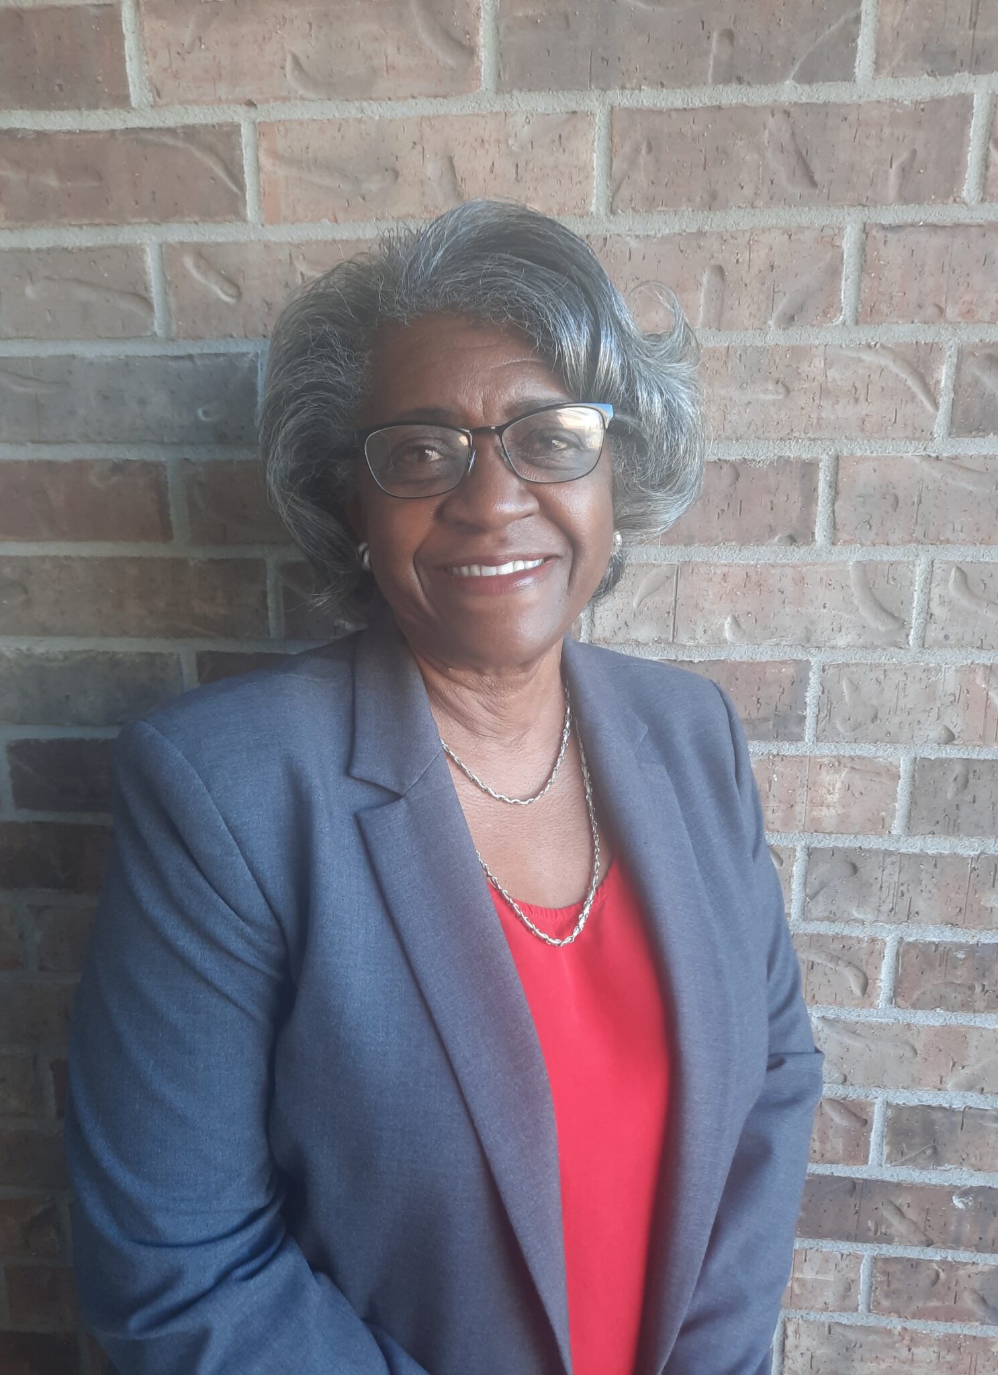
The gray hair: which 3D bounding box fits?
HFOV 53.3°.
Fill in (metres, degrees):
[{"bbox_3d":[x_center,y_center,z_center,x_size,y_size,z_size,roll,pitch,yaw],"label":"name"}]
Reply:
[{"bbox_3d":[-0.011,-0.165,0.627,0.272,0.258,0.235,-6,11,-3],"label":"gray hair"}]

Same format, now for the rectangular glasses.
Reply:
[{"bbox_3d":[-0.012,-0.134,0.579,0.136,0.044,0.142,-7,10,-3],"label":"rectangular glasses"}]

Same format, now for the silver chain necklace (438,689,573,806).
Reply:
[{"bbox_3d":[-0.006,0.016,0.694,0.128,0.095,0.127,-5,15,-19],"label":"silver chain necklace"}]

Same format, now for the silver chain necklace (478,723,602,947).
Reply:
[{"bbox_3d":[0.008,0.063,0.693,0.135,0.187,0.145,-5,15,-19],"label":"silver chain necklace"}]

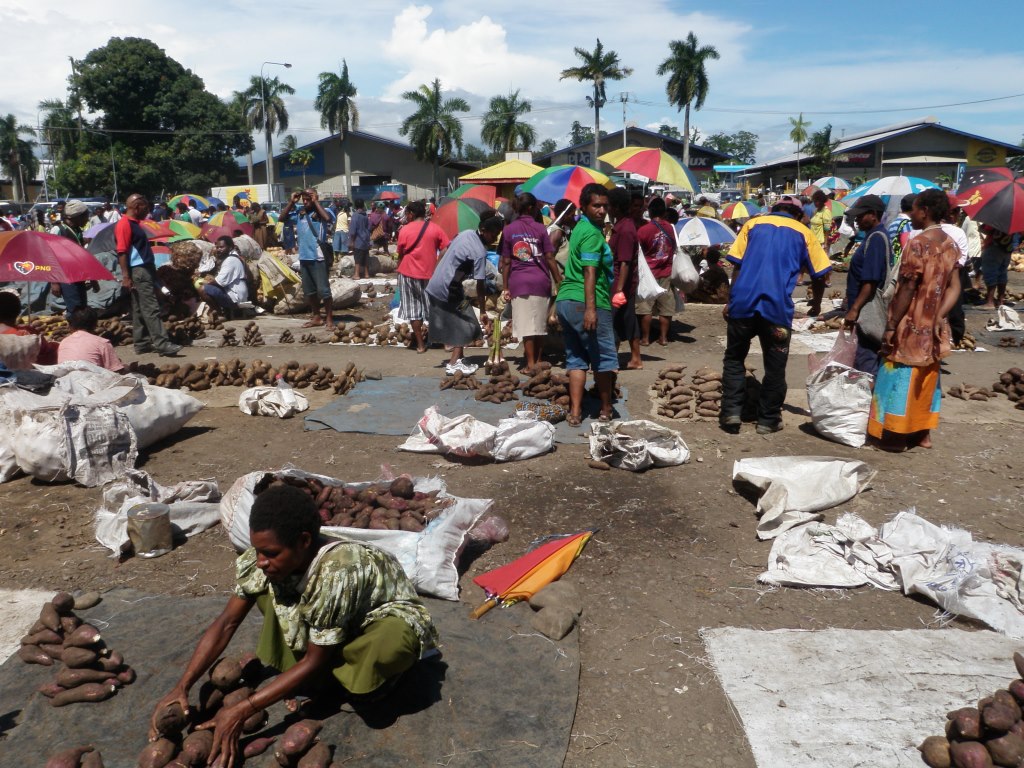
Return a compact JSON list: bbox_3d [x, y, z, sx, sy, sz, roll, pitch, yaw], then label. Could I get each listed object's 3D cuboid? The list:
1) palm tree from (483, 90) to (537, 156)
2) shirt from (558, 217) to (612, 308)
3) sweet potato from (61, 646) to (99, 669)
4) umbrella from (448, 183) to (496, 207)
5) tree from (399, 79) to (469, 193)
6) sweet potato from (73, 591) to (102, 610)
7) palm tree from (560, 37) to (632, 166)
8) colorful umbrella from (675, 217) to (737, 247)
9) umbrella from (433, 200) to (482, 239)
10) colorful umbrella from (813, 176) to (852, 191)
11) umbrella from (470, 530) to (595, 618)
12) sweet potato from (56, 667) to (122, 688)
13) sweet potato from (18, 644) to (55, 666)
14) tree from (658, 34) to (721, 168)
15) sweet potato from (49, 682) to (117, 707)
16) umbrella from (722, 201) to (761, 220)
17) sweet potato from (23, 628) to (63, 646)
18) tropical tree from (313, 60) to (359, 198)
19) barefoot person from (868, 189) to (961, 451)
[{"bbox_3d":[-0.289,-19.174,69.489,4.623,10.189,4.623,0,13,0],"label":"palm tree"},{"bbox_3d":[0.493,-0.814,5.593,0.280,0.610,0.410,-5,13,-18],"label":"shirt"},{"bbox_3d":[-1.439,0.910,2.755,0.133,0.068,0.070,-3,13,-13],"label":"sweet potato"},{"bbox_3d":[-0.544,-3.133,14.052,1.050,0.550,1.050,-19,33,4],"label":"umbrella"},{"bbox_3d":[-5.749,-17.796,63.142,5.200,10.400,5.200,-1,13,0],"label":"tree"},{"bbox_3d":[-1.672,0.854,3.258,0.055,0.052,0.125,7,15,29],"label":"sweet potato"},{"bbox_3d":[6.369,-19.004,62.411,5.300,13.190,5.300,-1,12,0],"label":"palm tree"},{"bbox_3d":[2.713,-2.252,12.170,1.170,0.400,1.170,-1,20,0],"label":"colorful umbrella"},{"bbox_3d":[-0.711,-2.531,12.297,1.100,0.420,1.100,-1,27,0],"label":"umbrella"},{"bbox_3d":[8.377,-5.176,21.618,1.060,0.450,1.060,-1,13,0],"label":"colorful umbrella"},{"bbox_3d":[0.128,0.754,3.542,0.290,0.140,0.972,9,16,34],"label":"umbrella"},{"bbox_3d":[-1.325,0.919,2.592,0.195,0.055,0.060,0,12,3],"label":"sweet potato"},{"bbox_3d":[-1.685,0.960,2.935,0.145,0.055,0.058,4,14,23],"label":"sweet potato"},{"bbox_3d":[12.693,-18.902,61.352,4.484,13.215,4.484,0,13,0],"label":"tree"},{"bbox_3d":[-1.388,1.004,2.684,0.205,0.058,0.058,-5,13,-14],"label":"sweet potato"},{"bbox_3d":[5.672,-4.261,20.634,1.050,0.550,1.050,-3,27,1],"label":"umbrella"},{"bbox_3d":[-1.669,0.901,2.945,0.150,0.055,0.060,-5,13,-14],"label":"sweet potato"},{"bbox_3d":[-12.917,-18.417,63.306,3.400,11.890,3.600,-1,13,0],"label":"tropical tree"},{"bbox_3d":[2.519,-0.395,5.078,0.480,1.558,0.360,-9,15,-30],"label":"barefoot person"}]

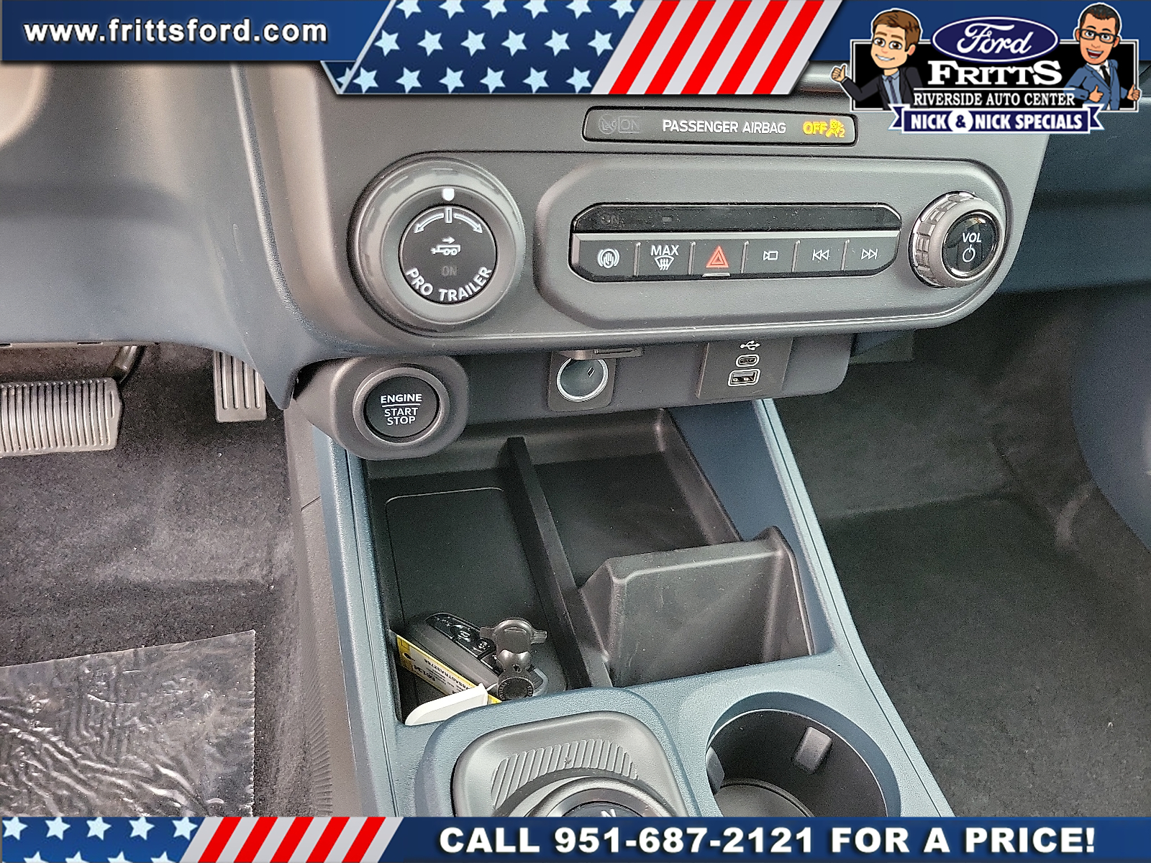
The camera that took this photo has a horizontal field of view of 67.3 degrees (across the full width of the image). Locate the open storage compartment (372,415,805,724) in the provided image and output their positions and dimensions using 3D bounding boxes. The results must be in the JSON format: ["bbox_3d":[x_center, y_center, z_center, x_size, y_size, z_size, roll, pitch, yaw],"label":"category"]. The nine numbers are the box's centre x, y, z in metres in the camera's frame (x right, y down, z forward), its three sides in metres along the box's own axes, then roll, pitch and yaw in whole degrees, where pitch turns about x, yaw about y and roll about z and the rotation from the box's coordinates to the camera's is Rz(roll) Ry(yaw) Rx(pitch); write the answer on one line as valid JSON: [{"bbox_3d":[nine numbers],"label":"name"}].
[{"bbox_3d":[-0.003,0.056,0.502,0.218,0.082,0.195,-5,39,-17],"label":"open storage compartment"}]

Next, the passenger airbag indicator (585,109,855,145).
[{"bbox_3d":[0.065,-0.132,0.377,0.131,0.013,0.008,-5,20,-17],"label":"passenger airbag indicator"}]

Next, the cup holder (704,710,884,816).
[{"bbox_3d":[0.093,0.180,0.397,0.086,0.070,0.086,-5,41,-18],"label":"cup holder"}]

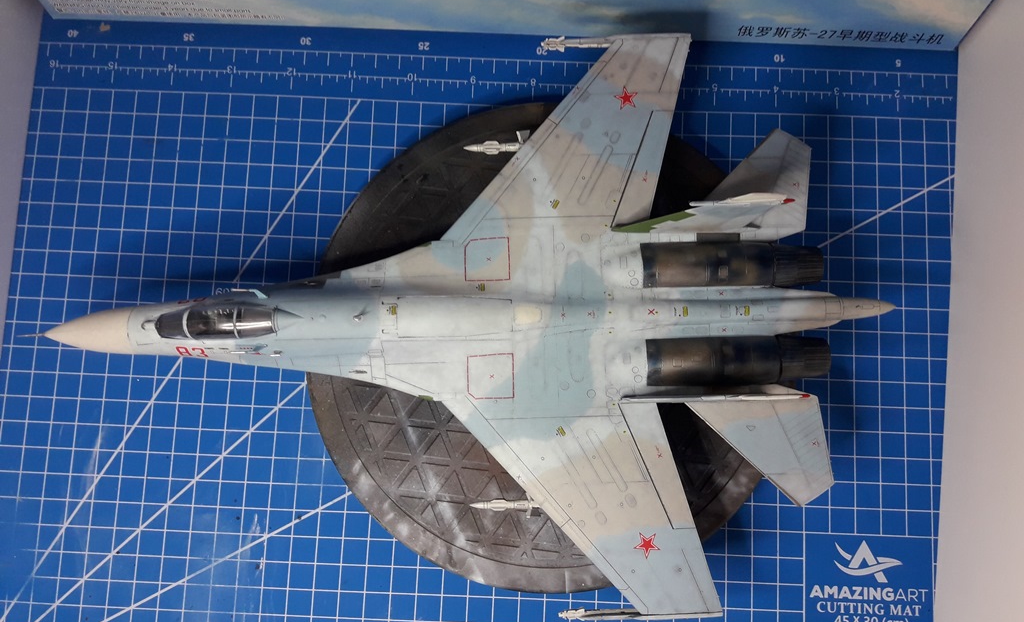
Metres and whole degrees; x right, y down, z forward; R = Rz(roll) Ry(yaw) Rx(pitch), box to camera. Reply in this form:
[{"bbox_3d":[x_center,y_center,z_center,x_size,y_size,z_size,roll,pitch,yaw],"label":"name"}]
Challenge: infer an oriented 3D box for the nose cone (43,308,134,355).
[{"bbox_3d":[-0.151,0.008,0.295,0.032,0.017,0.017,-2,82,0],"label":"nose cone"}]

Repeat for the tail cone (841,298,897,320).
[{"bbox_3d":[0.125,-0.001,0.290,0.019,0.008,0.008,-2,82,0],"label":"tail cone"}]

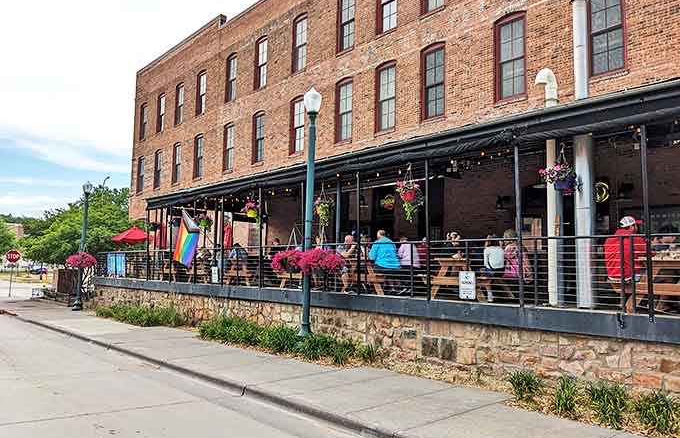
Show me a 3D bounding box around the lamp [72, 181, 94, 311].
[{"bbox_3d":[-10.996,1.122,22.692,0.385,5.497,0.385,7,-8,-41],"label":"lamp"}]

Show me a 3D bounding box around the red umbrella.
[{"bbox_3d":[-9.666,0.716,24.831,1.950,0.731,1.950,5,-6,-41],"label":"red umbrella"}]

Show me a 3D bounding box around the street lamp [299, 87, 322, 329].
[{"bbox_3d":[-0.665,-0.112,11.416,0.385,5.578,0.385,2,-5,0],"label":"street lamp"}]

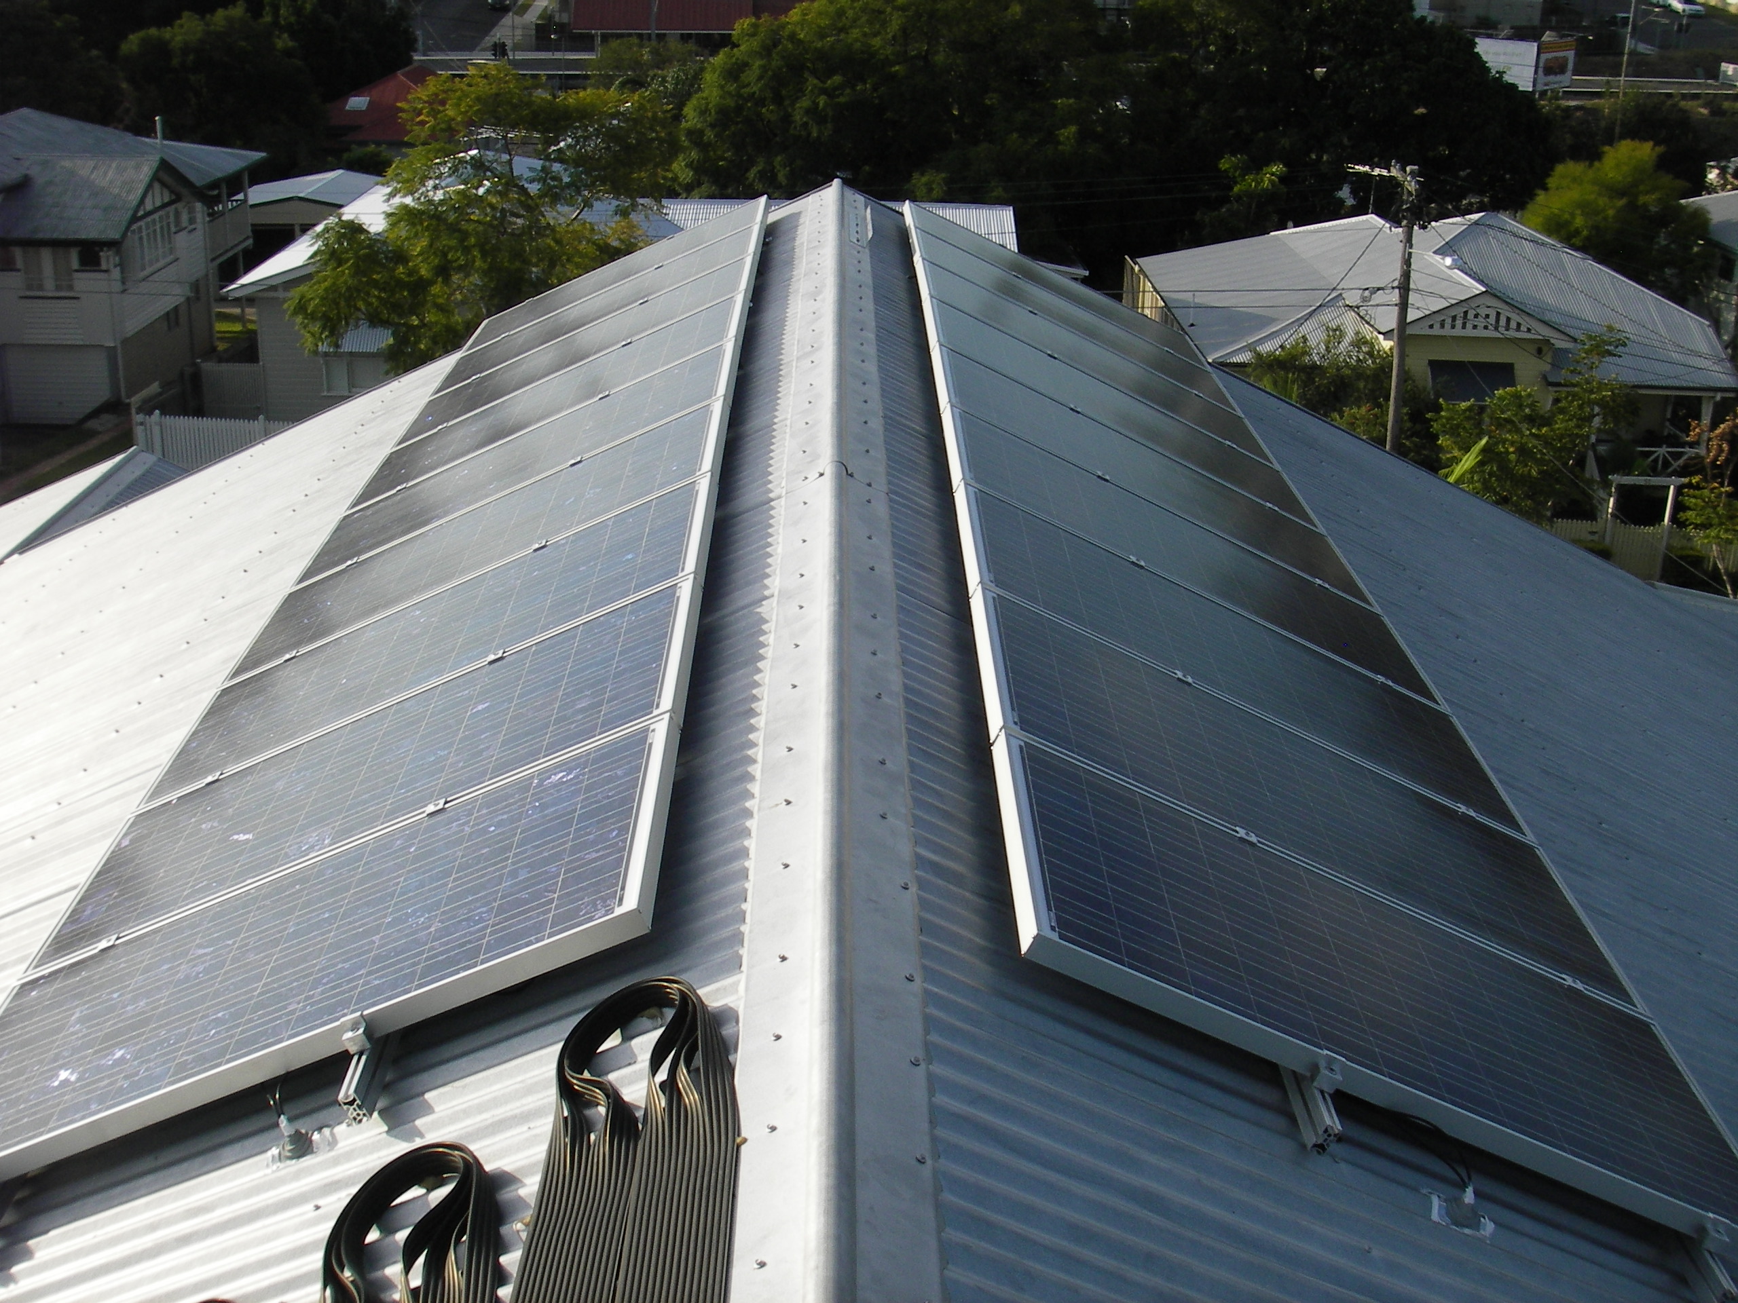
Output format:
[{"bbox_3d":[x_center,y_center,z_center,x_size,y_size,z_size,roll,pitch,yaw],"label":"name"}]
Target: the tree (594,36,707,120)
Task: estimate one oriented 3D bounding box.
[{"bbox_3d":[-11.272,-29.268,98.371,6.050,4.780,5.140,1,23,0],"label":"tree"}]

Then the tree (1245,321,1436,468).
[{"bbox_3d":[10.296,-4.895,41.821,4.230,4.710,3.380,1,23,0],"label":"tree"}]

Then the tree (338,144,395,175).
[{"bbox_3d":[-19.169,-17.812,72.932,2.470,3.180,2.350,1,23,0],"label":"tree"}]

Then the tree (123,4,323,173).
[{"bbox_3d":[-24.048,-19.799,70.962,8.080,8.530,7.680,1,23,0],"label":"tree"}]

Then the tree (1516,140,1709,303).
[{"bbox_3d":[23.246,-12.763,59.408,6.350,6.480,6.030,1,23,0],"label":"tree"}]

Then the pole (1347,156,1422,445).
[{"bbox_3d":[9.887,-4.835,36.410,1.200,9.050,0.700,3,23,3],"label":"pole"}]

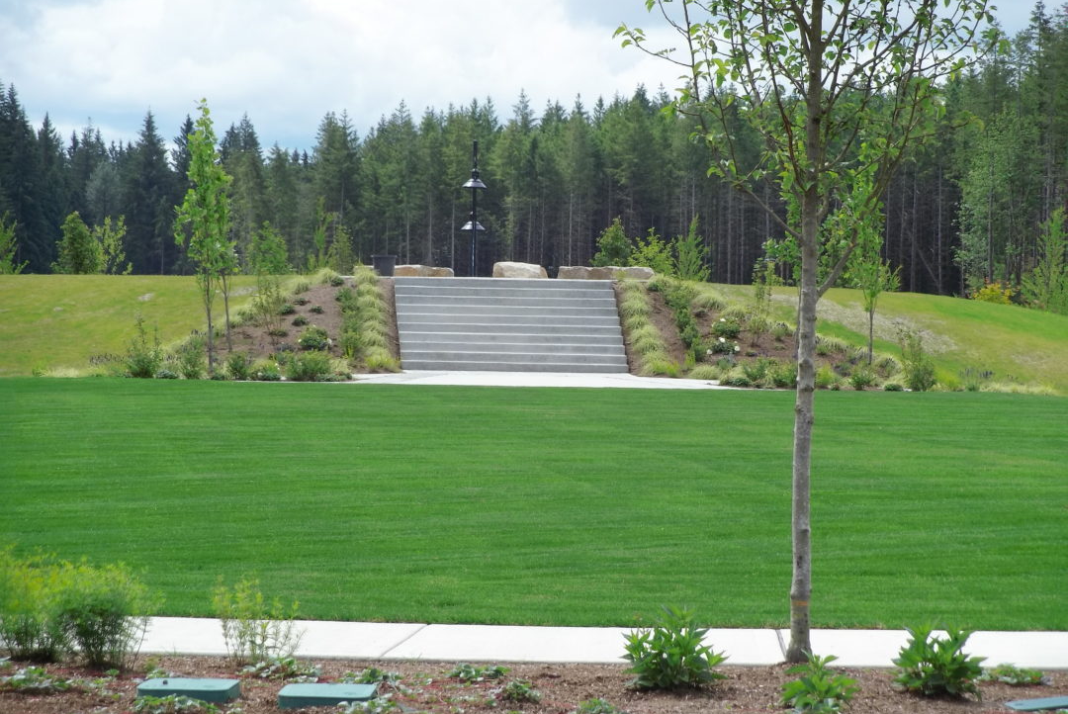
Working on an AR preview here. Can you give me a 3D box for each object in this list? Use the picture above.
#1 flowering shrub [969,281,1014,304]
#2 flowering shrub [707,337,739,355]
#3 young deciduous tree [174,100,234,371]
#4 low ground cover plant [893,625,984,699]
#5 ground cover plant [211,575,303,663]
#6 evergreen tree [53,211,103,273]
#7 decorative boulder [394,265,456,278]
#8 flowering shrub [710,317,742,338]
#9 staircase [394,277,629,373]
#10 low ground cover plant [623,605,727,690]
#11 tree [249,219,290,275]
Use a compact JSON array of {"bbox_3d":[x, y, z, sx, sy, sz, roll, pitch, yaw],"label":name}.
[{"bbox_3d":[9.259,-1.291,83.000,0.880,0.550,0.850,1,1,0],"label":"flowering shrub"},{"bbox_3d":[3.161,-0.182,68.800,0.530,0.310,0.500,1,1,3],"label":"flowering shrub"},{"bbox_3d":[-5.052,-1.856,62.800,0.900,4.150,0.900,1,1,0],"label":"young deciduous tree"},{"bbox_3d":[1.631,1.218,16.550,0.365,0.275,0.350,1,1,6],"label":"low ground cover plant"},{"bbox_3d":[-1.254,1.200,18.600,0.410,0.400,0.380,1,1,0],"label":"ground cover plant"},{"bbox_3d":[-10.552,-2.417,95.000,1.150,2.000,1.150,1,1,-6],"label":"evergreen tree"},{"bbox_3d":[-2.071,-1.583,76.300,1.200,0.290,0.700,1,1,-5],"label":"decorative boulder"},{"bbox_3d":[3.190,-0.484,68.000,0.520,0.330,0.500,1,1,0],"label":"flowering shrub"},{"bbox_3d":[-0.426,-0.561,69.901,3.800,1.540,2.850,1,1,-5],"label":"staircase"},{"bbox_3d":[0.572,1.169,16.650,0.410,0.325,0.390,1,1,2],"label":"low ground cover plant"},{"bbox_3d":[-5.699,-2.303,88.000,0.900,1.400,0.880,1,1,0],"label":"tree"}]

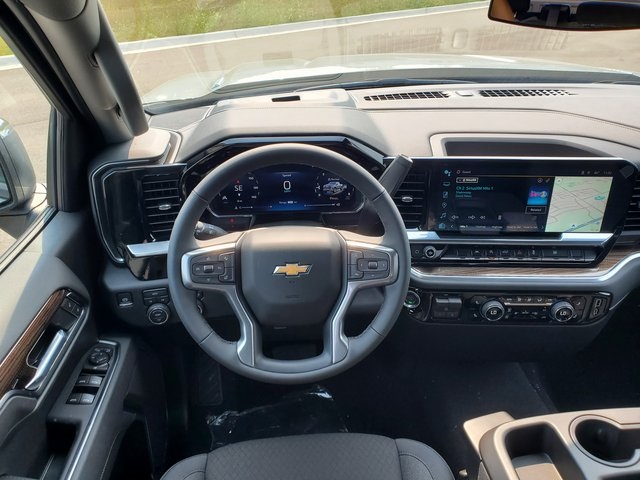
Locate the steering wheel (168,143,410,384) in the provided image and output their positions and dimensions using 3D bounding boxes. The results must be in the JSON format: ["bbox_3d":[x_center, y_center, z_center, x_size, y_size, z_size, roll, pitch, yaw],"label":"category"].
[{"bbox_3d":[-0.049,0.038,0.790,0.388,0.388,0.100,-2,4,-3],"label":"steering wheel"}]

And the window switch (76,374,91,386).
[{"bbox_3d":[-0.401,0.238,0.816,0.019,0.011,0.020,4,39,0],"label":"window switch"}]

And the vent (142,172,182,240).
[{"bbox_3d":[-0.288,-0.060,0.875,0.072,0.124,0.030,-6,26,-10],"label":"vent"}]

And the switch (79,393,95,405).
[{"bbox_3d":[-0.383,0.260,0.789,0.019,0.011,0.020,4,39,0],"label":"switch"}]

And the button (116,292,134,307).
[{"bbox_3d":[-0.354,0.108,0.875,0.030,0.026,0.015,-4,19,-7],"label":"button"}]

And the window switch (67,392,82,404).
[{"bbox_3d":[-0.403,0.259,0.789,0.019,0.011,0.020,4,39,0],"label":"window switch"}]

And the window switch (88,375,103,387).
[{"bbox_3d":[-0.381,0.239,0.816,0.019,0.011,0.020,4,39,0],"label":"window switch"}]

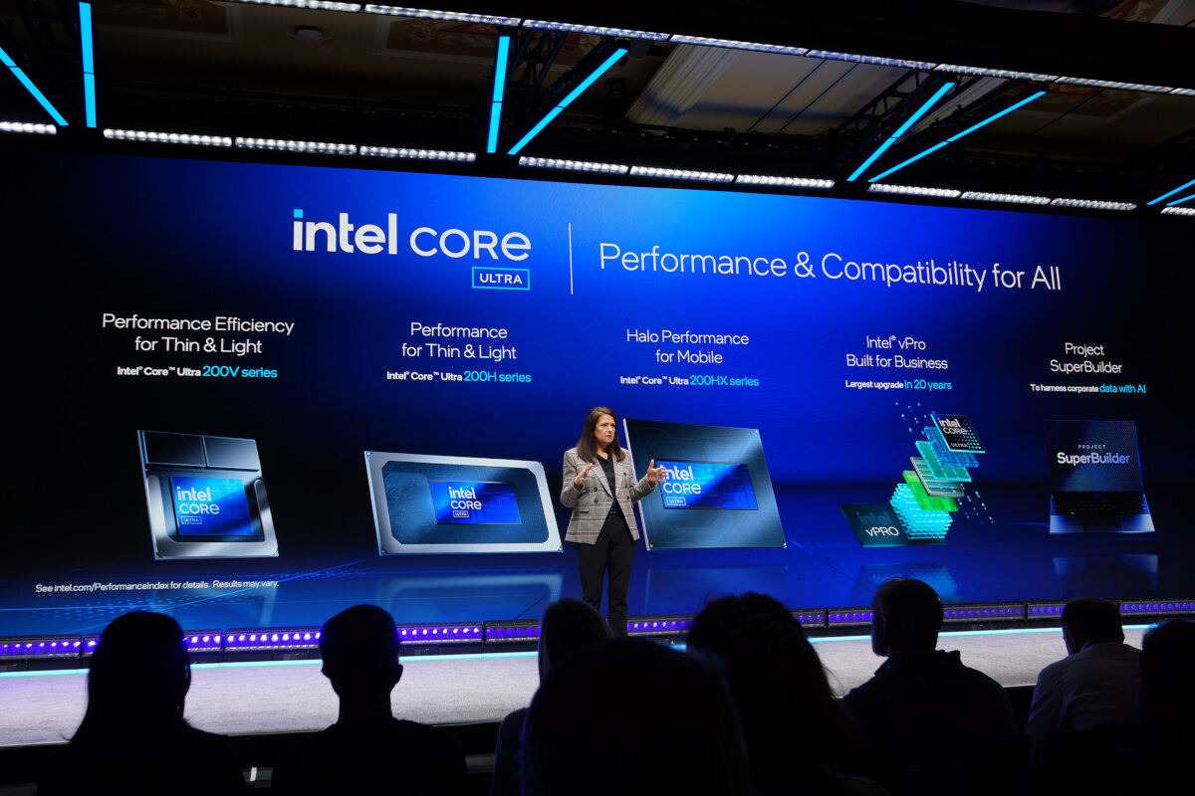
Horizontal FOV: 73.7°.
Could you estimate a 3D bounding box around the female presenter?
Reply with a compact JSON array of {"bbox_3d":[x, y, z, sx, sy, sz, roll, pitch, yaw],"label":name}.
[{"bbox_3d":[0.095,0.880,4.820,0.580,1.680,0.460,4,-10,-30],"label":"female presenter"}]

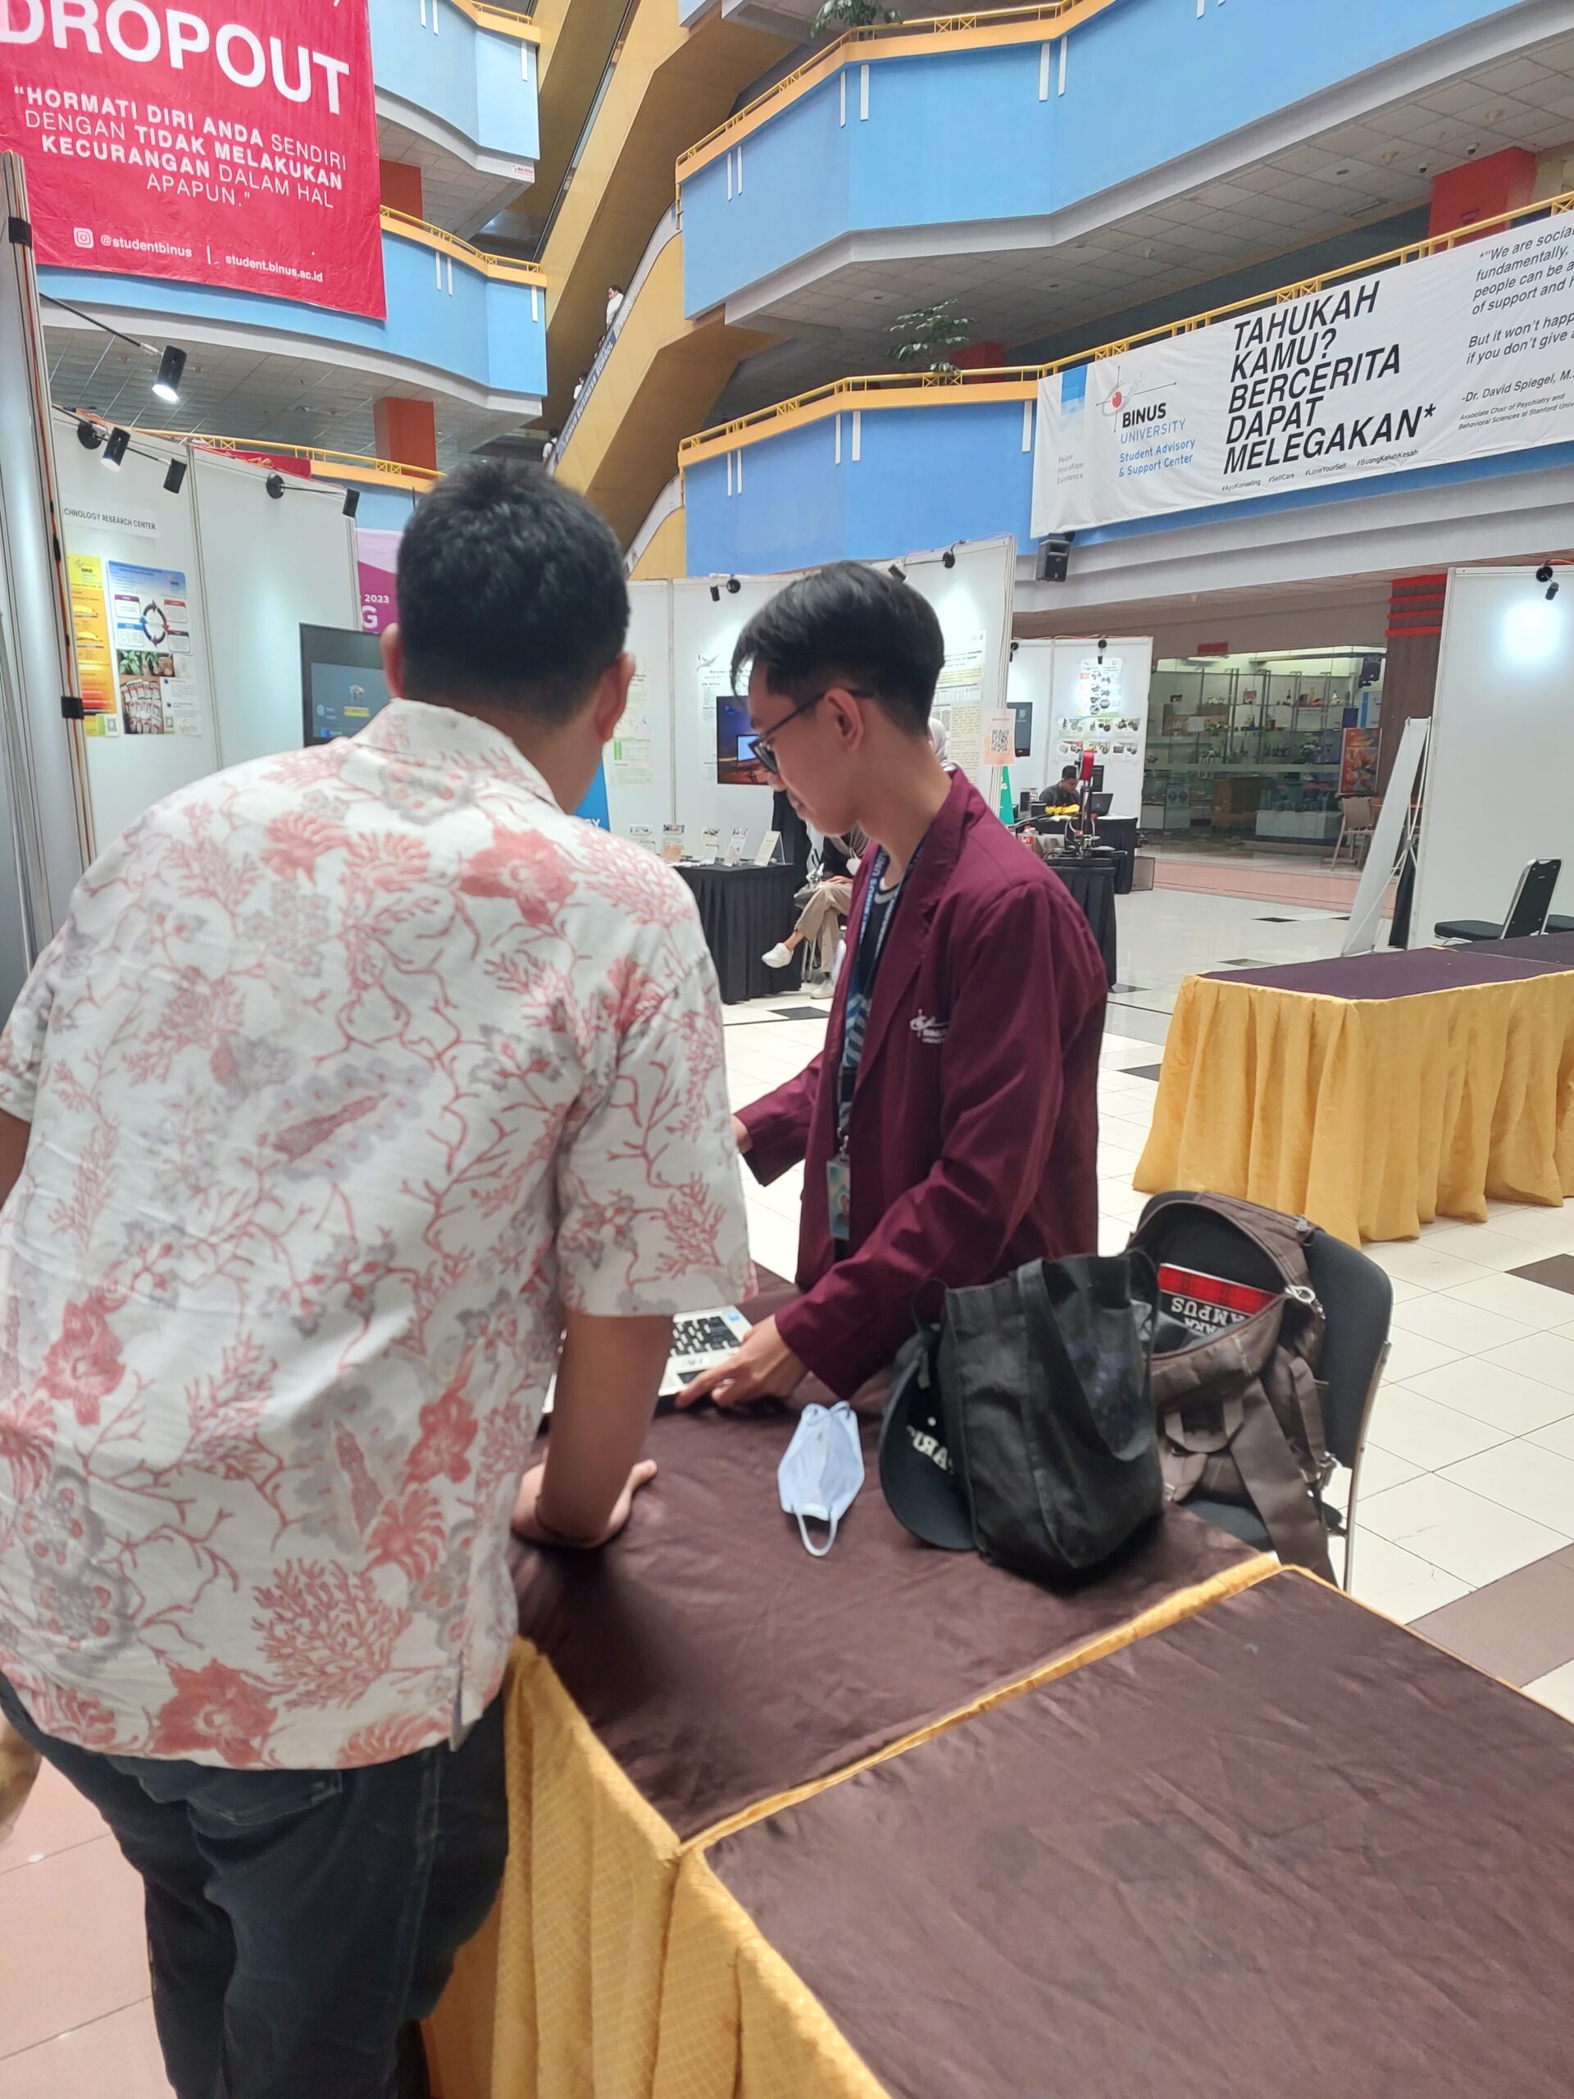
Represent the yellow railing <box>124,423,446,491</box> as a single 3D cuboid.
[{"bbox_3d":[-8.479,-10.195,24.332,0.900,0.520,6.300,12,17,41],"label":"yellow railing"}]

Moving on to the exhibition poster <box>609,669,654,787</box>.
[{"bbox_3d":[-1.210,-2.205,9.400,0.600,0.860,0.010,3,13,11],"label":"exhibition poster"}]

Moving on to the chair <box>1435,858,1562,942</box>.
[{"bbox_3d":[4.021,-0.663,7.933,0.450,0.820,0.500,-9,16,-35],"label":"chair"}]

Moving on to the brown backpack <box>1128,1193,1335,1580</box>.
[{"bbox_3d":[0.644,0.486,2.073,0.230,0.450,0.300,-11,17,-40],"label":"brown backpack"}]

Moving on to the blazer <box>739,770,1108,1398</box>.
[{"bbox_3d":[0.170,0.032,1.773,0.450,0.770,0.500,-7,15,-29],"label":"blazer"}]

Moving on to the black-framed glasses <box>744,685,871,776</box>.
[{"bbox_3d":[0.044,-0.364,1.556,0.147,0.046,0.142,-32,3,19],"label":"black-framed glasses"}]

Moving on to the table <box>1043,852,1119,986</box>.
[{"bbox_3d":[1.382,-0.776,8.575,1.150,0.750,0.650,0,13,0],"label":"table"}]

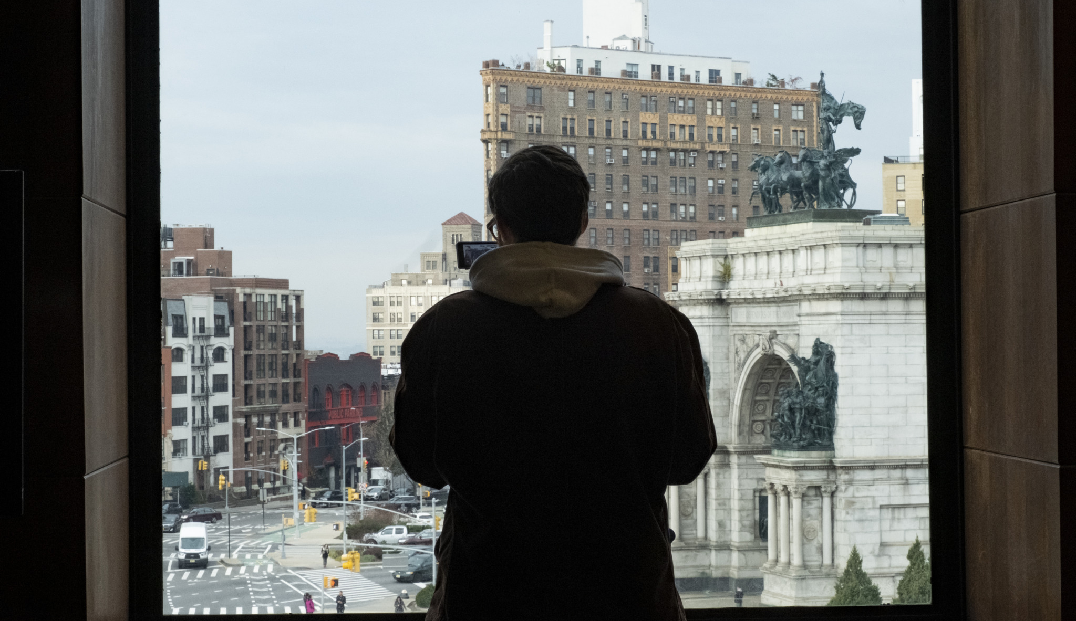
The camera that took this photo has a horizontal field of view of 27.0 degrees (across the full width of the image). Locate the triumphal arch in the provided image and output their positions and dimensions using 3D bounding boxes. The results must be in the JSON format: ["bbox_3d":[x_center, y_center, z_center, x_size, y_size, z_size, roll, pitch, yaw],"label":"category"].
[{"bbox_3d":[17.434,5.700,145.481,13.000,24.000,26.400,0,-1,-19],"label":"triumphal arch"}]

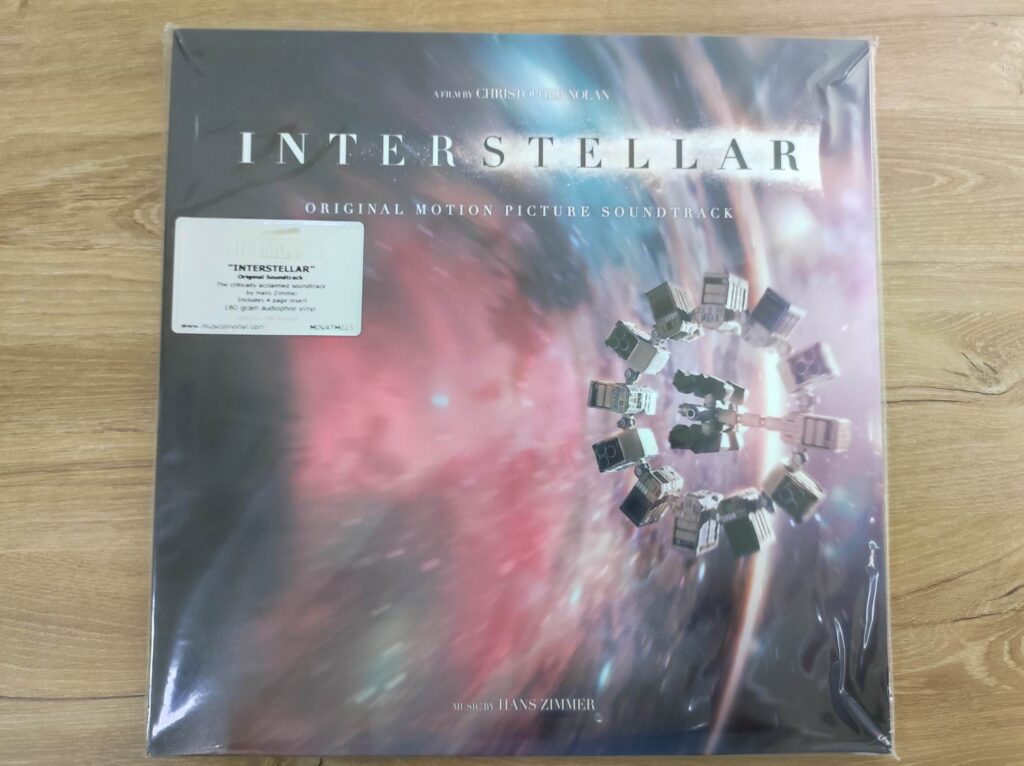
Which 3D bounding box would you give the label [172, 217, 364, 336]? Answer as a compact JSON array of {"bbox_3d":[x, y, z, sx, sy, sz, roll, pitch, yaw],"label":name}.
[{"bbox_3d":[-0.107,-0.046,0.324,0.083,0.001,0.051,1,86,-1],"label":"label"}]

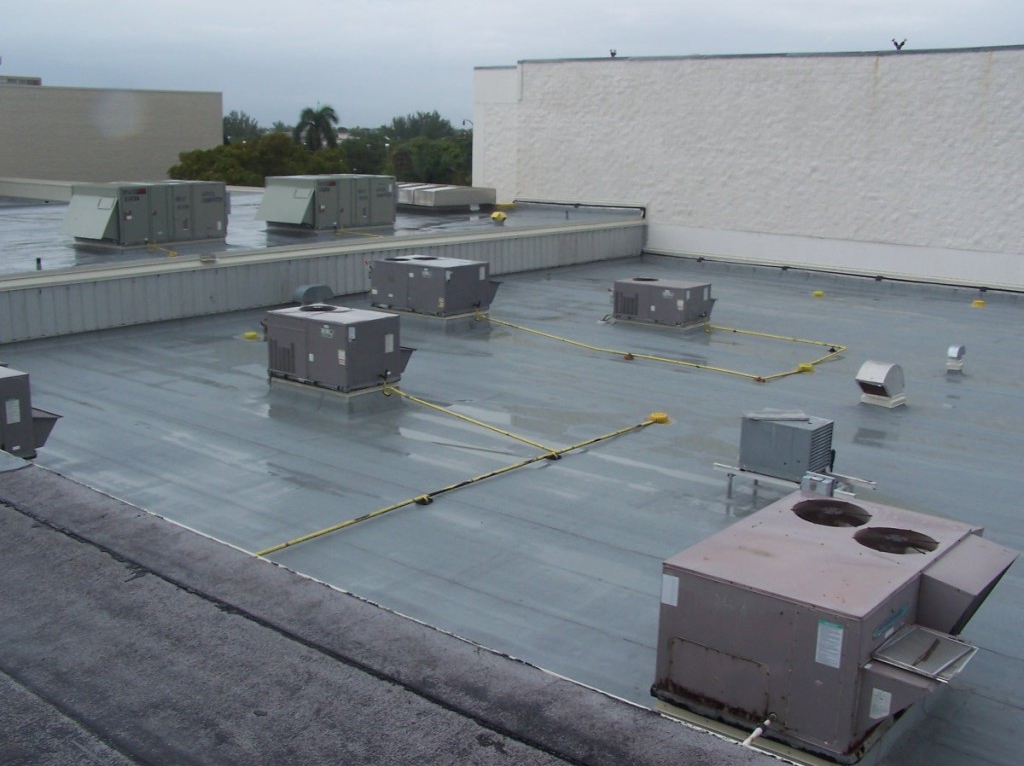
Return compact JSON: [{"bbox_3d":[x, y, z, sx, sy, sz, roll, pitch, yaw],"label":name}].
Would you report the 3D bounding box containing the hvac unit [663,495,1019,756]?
[{"bbox_3d":[2.535,1.751,8.375,1.958,1.024,2.270,10,16,38],"label":"hvac unit"}]

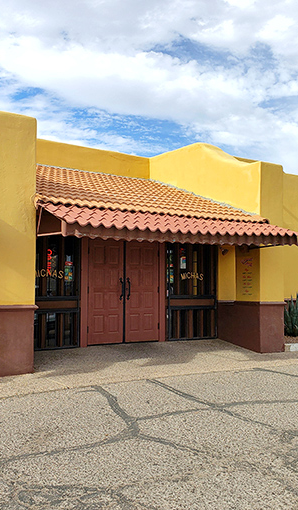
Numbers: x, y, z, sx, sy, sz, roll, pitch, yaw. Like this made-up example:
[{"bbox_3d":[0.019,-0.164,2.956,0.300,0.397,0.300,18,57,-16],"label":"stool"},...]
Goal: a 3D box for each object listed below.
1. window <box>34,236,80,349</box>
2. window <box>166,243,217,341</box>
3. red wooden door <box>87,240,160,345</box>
[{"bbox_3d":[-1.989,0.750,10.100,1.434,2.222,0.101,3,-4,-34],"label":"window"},{"bbox_3d":[1.041,0.873,12.142,1.566,2.222,0.101,3,-4,-34],"label":"window"},{"bbox_3d":[-0.507,0.815,11.098,1.798,2.192,0.091,3,-4,-34],"label":"red wooden door"}]

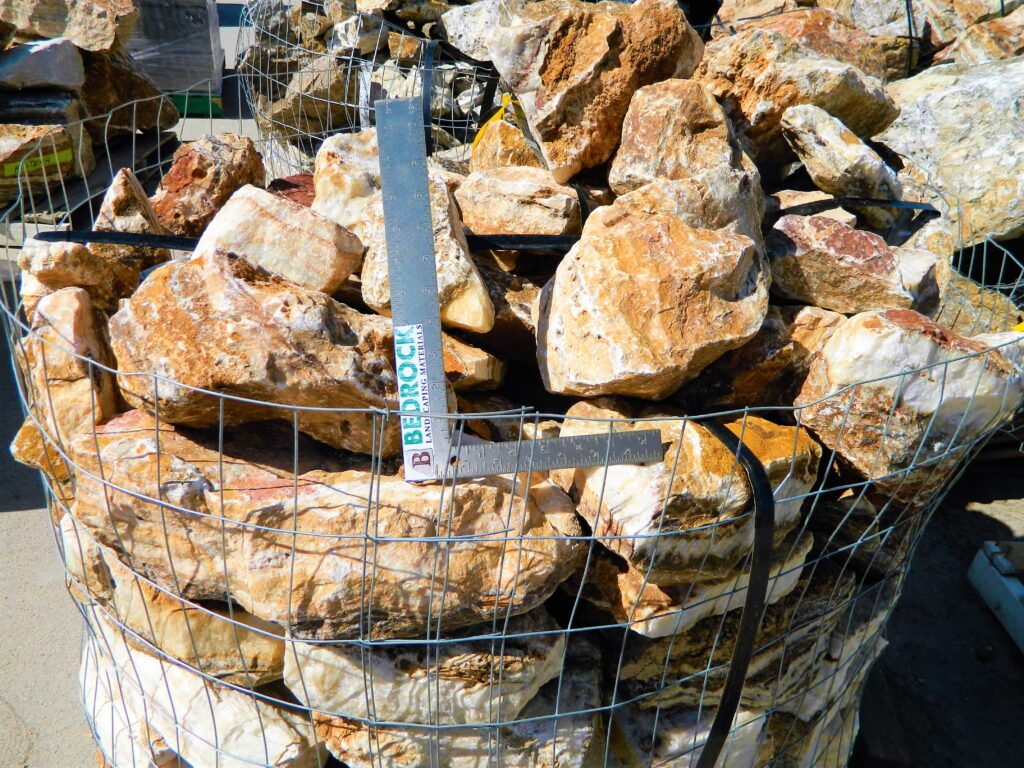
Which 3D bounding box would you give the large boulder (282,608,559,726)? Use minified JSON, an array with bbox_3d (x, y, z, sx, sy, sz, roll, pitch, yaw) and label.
[{"bbox_3d":[-0.079,0.218,0.735,0.235,0.110,0.135,4,33,0],"label":"large boulder"}]

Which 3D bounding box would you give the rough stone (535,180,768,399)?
[{"bbox_3d":[0.127,-0.092,0.790,0.202,0.177,0.180,5,29,0],"label":"rough stone"}]

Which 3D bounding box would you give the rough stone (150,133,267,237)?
[{"bbox_3d":[-0.328,-0.215,0.900,0.115,0.108,0.110,4,33,0],"label":"rough stone"}]

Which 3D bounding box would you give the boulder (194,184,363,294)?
[{"bbox_3d":[-0.220,-0.139,0.790,0.142,0.080,0.110,12,30,13],"label":"boulder"}]

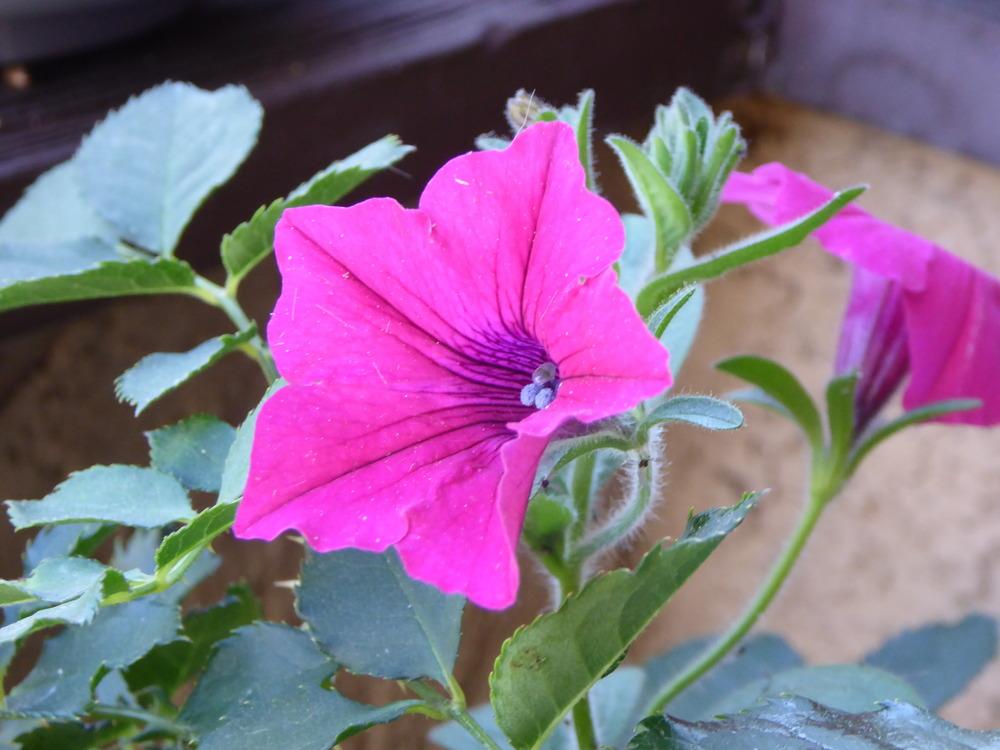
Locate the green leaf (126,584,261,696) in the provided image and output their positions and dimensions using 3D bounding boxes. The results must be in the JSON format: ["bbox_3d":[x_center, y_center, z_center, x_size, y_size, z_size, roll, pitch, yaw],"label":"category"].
[{"bbox_3d":[-0.052,0.045,0.482,0.025,0.014,0.005,-35,48,-6],"label":"green leaf"}]

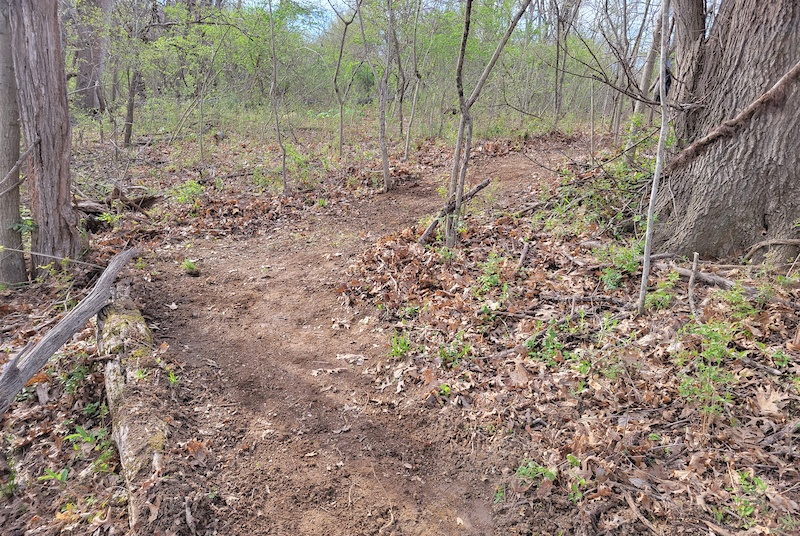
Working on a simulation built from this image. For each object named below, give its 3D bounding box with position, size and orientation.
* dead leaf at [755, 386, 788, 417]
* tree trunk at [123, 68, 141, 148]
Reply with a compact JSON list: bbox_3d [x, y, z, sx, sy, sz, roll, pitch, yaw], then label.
[{"bbox_3d":[1.824,0.655,2.950,0.160,0.085,0.140,3,11,17],"label":"dead leaf"},{"bbox_3d":[-4.900,-2.914,10.975,0.140,1.480,0.140,8,11,-22],"label":"tree trunk"}]

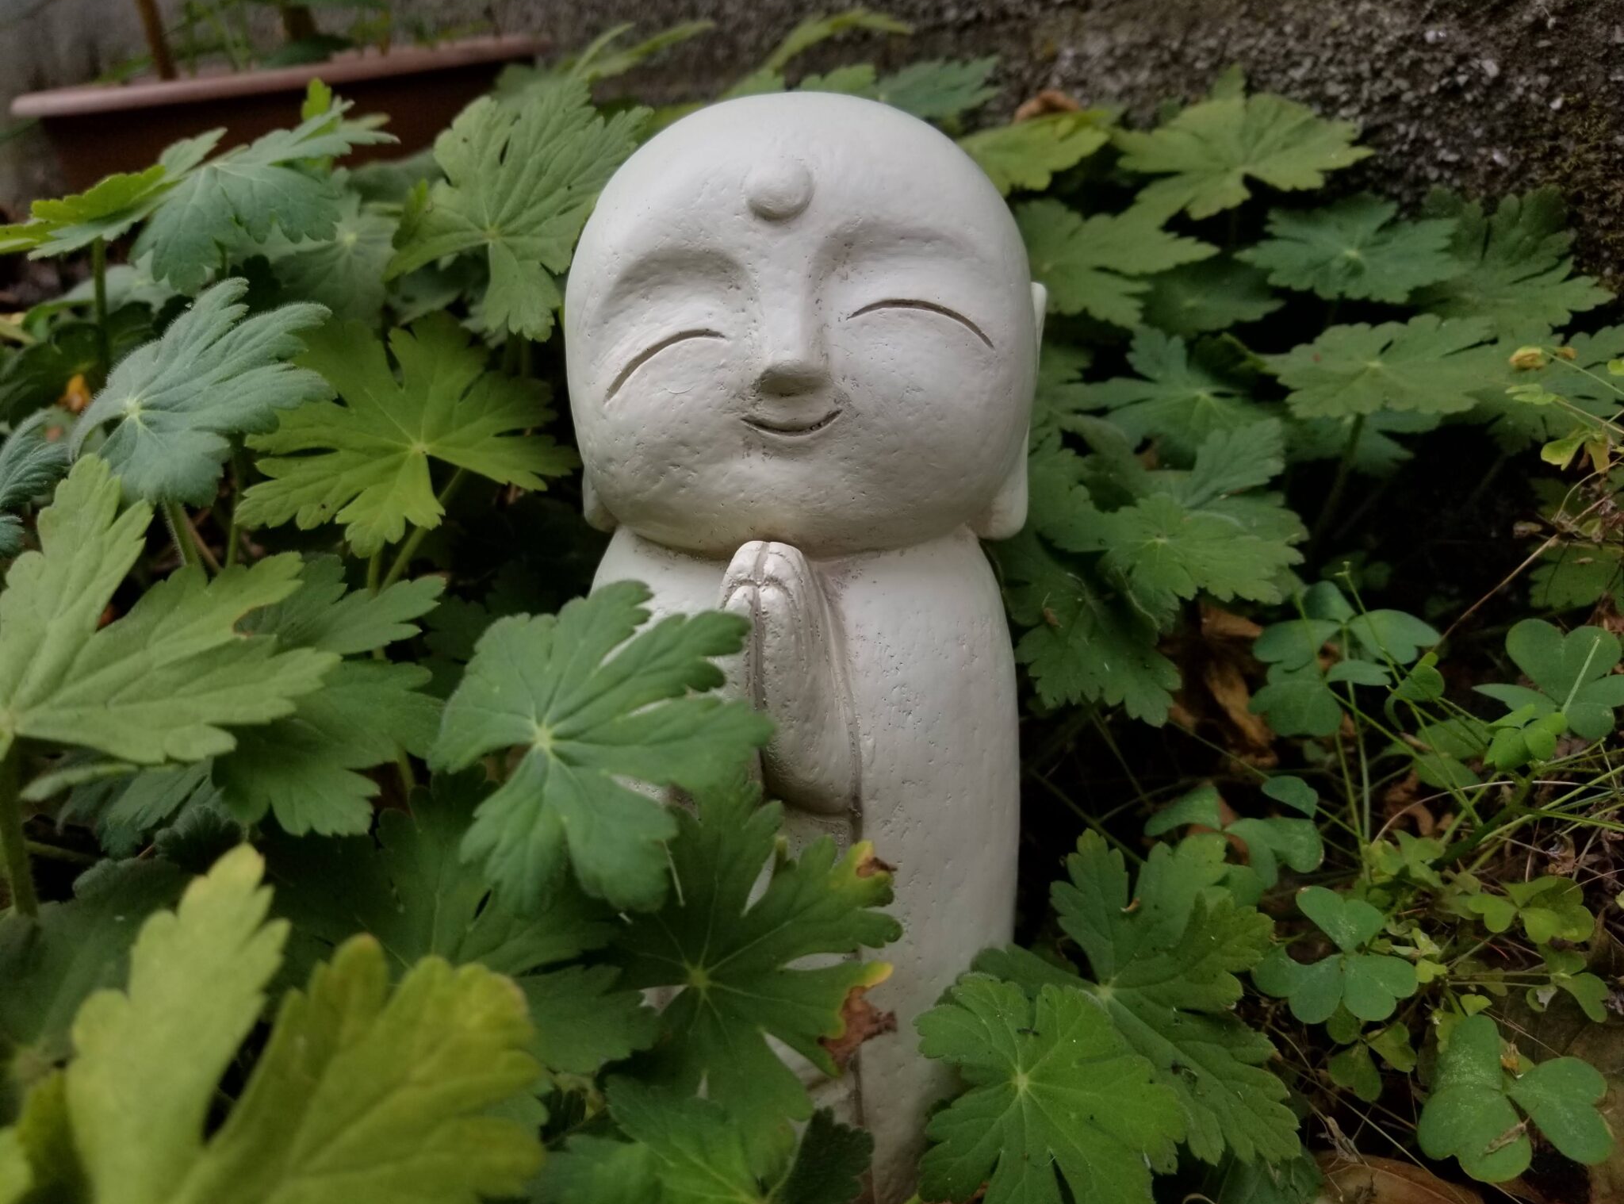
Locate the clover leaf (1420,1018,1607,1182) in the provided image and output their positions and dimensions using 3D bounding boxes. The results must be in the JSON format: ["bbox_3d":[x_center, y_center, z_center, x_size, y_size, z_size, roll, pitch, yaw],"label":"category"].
[{"bbox_3d":[0.161,0.113,0.280,0.039,0.009,0.036,21,42,26],"label":"clover leaf"}]

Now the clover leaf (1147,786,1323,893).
[{"bbox_3d":[0.123,0.068,0.355,0.049,0.016,0.036,-4,37,-5],"label":"clover leaf"}]

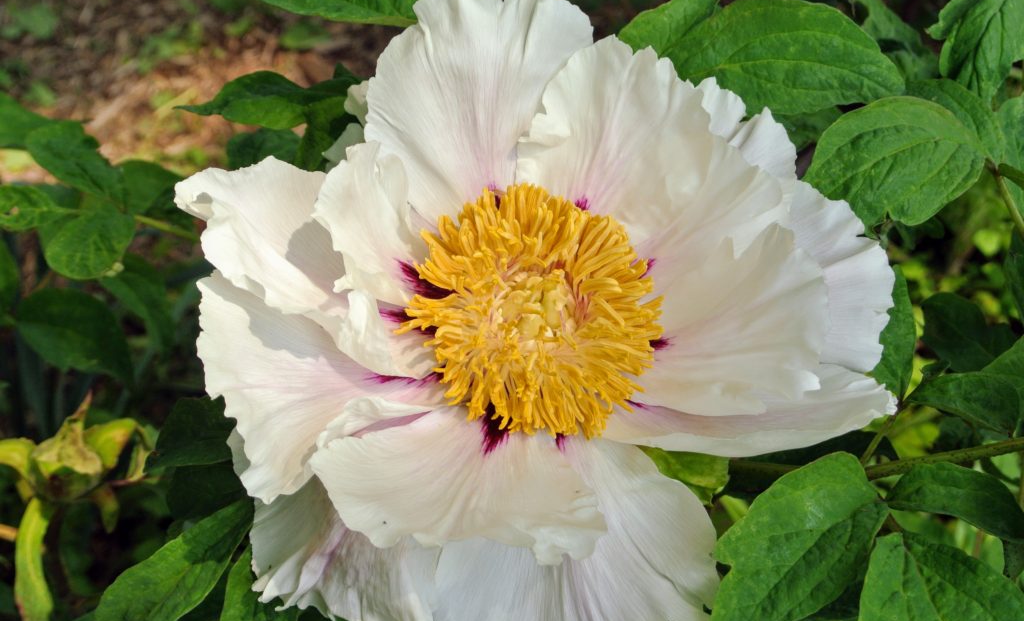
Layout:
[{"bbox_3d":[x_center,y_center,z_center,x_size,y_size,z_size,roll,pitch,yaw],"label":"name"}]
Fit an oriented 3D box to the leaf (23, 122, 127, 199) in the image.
[{"bbox_3d":[-0.161,-0.056,0.680,0.042,0.010,0.026,34,59,15],"label":"leaf"}]

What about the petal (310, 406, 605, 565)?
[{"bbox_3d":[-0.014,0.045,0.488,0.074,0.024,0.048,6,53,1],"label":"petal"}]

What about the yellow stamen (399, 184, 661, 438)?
[{"bbox_3d":[0.004,0.000,0.480,0.066,0.032,0.063,0,78,0],"label":"yellow stamen"}]

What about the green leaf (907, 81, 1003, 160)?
[{"bbox_3d":[0.128,-0.055,0.535,0.038,0.012,0.026,34,66,25],"label":"green leaf"}]

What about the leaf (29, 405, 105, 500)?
[{"bbox_3d":[-0.142,0.045,0.590,0.024,0.027,0.022,3,24,-1],"label":"leaf"}]

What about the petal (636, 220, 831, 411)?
[{"bbox_3d":[0.057,0.004,0.488,0.056,0.050,0.022,-18,-9,29],"label":"petal"}]

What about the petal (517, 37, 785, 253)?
[{"bbox_3d":[0.039,-0.044,0.500,0.066,0.055,0.023,32,19,2],"label":"petal"}]

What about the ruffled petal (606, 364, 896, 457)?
[{"bbox_3d":[0.064,0.026,0.497,0.077,0.020,0.038,-4,38,4],"label":"ruffled petal"}]

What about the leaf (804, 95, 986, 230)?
[{"bbox_3d":[0.116,-0.045,0.560,0.053,0.013,0.038,-11,67,-5],"label":"leaf"}]

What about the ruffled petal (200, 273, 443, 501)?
[{"bbox_3d":[-0.051,0.020,0.497,0.062,0.061,0.022,-16,-3,-22],"label":"ruffled petal"}]

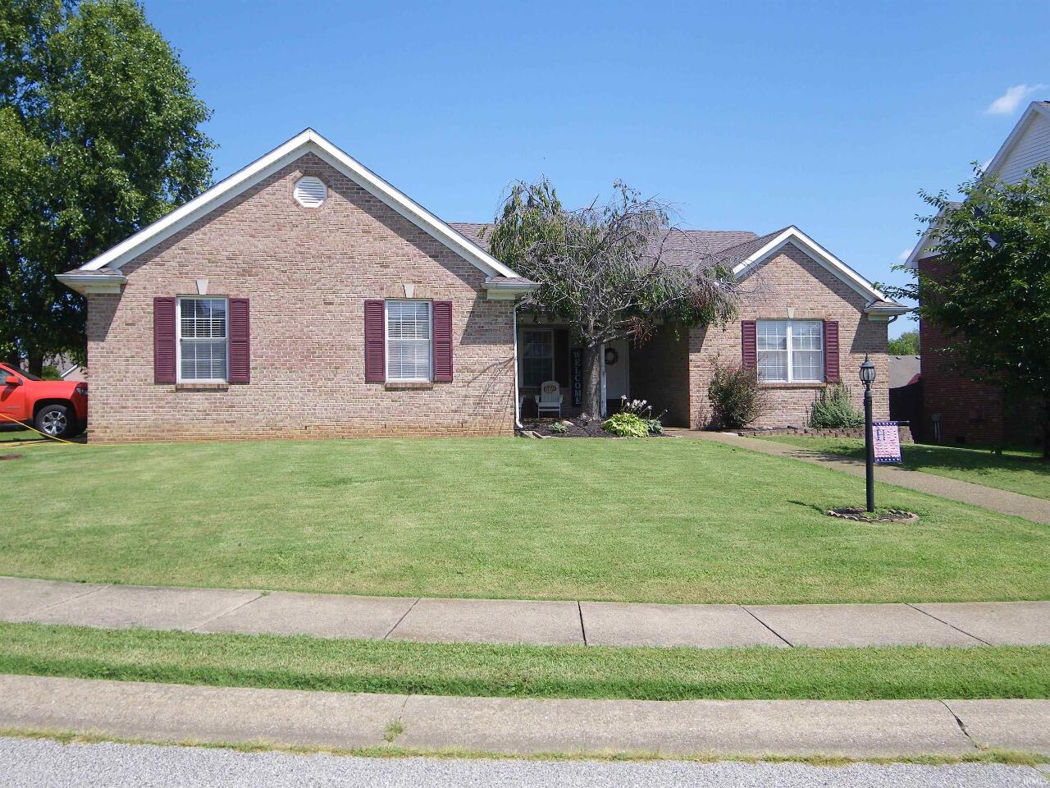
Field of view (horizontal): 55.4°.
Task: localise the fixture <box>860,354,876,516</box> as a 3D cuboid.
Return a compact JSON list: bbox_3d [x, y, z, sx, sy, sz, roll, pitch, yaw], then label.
[{"bbox_3d":[3.936,0.446,11.450,0.195,1.793,0.195,-1,-1,-13],"label":"fixture"}]

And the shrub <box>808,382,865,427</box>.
[{"bbox_3d":[7.320,0.270,23.522,1.280,1.050,1.050,-1,-1,-13],"label":"shrub"}]

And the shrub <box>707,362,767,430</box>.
[{"bbox_3d":[4.835,0.009,22.887,1.280,1.570,1.150,-1,-1,-13],"label":"shrub"}]

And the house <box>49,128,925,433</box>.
[{"bbox_3d":[-0.558,-2.019,26.280,18.500,5.950,15.500,-1,-1,-13],"label":"house"}]

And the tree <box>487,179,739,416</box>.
[{"bbox_3d":[1.996,-2.097,21.902,5.400,5.200,4.600,-1,-1,-13],"label":"tree"}]

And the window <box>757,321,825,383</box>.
[{"bbox_3d":[6.360,-1.020,23.992,1.768,1.529,0.100,-1,-1,-13],"label":"window"}]

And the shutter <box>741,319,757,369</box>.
[{"bbox_3d":[5.302,-0.995,23.689,0.375,1.490,0.040,-1,-1,-13],"label":"shutter"}]

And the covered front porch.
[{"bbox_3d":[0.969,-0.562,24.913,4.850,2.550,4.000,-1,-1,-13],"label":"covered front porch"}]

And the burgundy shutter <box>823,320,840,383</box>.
[{"bbox_3d":[7.427,-1.014,24.193,0.375,1.490,0.040,-1,-1,-13],"label":"burgundy shutter"}]

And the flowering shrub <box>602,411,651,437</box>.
[{"bbox_3d":[2.110,0.629,20.737,0.950,0.527,0.900,-1,-1,0],"label":"flowering shrub"}]

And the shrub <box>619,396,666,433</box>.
[{"bbox_3d":[2.523,0.463,21.352,0.980,0.840,0.850,-1,-1,-13],"label":"shrub"}]

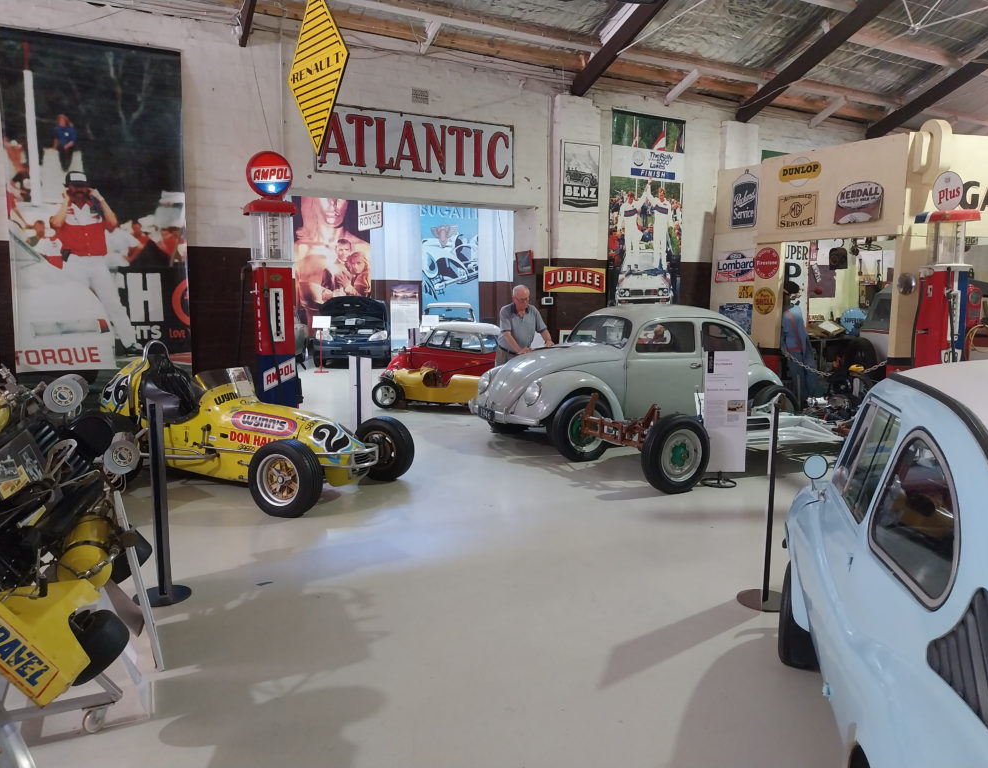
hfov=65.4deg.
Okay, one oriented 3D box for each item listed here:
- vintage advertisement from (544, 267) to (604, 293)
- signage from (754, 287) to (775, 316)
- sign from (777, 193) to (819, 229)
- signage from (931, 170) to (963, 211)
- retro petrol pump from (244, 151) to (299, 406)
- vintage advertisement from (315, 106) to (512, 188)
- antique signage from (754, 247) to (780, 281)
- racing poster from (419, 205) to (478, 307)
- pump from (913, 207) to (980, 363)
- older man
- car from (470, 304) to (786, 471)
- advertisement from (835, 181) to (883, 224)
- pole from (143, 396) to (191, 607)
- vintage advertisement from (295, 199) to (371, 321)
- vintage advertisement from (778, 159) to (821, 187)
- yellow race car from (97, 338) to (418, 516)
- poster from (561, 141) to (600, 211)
[{"bbox_3d":[1.107,-1.412,10.447,1.022,0.329,0.025,-3,8,-29],"label":"vintage advertisement"},{"bbox_3d":[3.727,-1.139,10.584,0.020,0.376,0.382,-3,8,-29],"label":"signage"},{"bbox_3d":[3.964,-2.265,10.030,0.020,0.454,0.630,-3,8,-29],"label":"sign"},{"bbox_3d":[4.776,-2.038,8.100,0.420,0.420,0.080,-2,7,-17],"label":"signage"},{"bbox_3d":[-2.239,-0.822,7.773,0.550,2.980,0.550,-3,8,-30],"label":"retro petrol pump"},{"bbox_3d":[-0.823,-2.690,8.752,2.419,0.722,0.030,-3,8,-27],"label":"vintage advertisement"},{"bbox_3d":[3.737,-1.646,10.510,0.020,0.419,0.421,-3,8,-29],"label":"antique signage"},{"bbox_3d":[-1.201,-3.387,21.687,1.780,3.500,0.020,-3,8,-29],"label":"racing poster"},{"bbox_3d":[4.808,-0.611,8.345,0.400,2.514,0.660,0,7,-2],"label":"pump"},{"bbox_3d":[0.297,-0.290,8.917,0.600,1.701,0.500,-3,8,-25],"label":"older man"},{"bbox_3d":[1.748,-0.162,8.580,4.050,1.510,1.550,-3,8,-27],"label":"car"},{"bbox_3d":[4.388,-2.197,9.263,0.030,0.520,0.626,-3,8,-29],"label":"advertisement"},{"bbox_3d":[-1.752,0.602,4.014,0.320,1.057,0.320,-3,8,-27],"label":"pole"},{"bbox_3d":[-4.400,-3.343,21.009,2.188,4.200,0.030,-3,8,-27],"label":"vintage advertisement"},{"bbox_3d":[3.967,-2.740,9.974,0.020,0.382,0.650,-3,8,-29],"label":"vintage advertisement"},{"bbox_3d":[-2.250,0.246,6.511,3.050,1.160,1.480,4,8,25],"label":"yellow race car"},{"bbox_3d":[1.161,-2.774,10.301,0.643,0.902,0.030,-3,8,-29],"label":"poster"}]

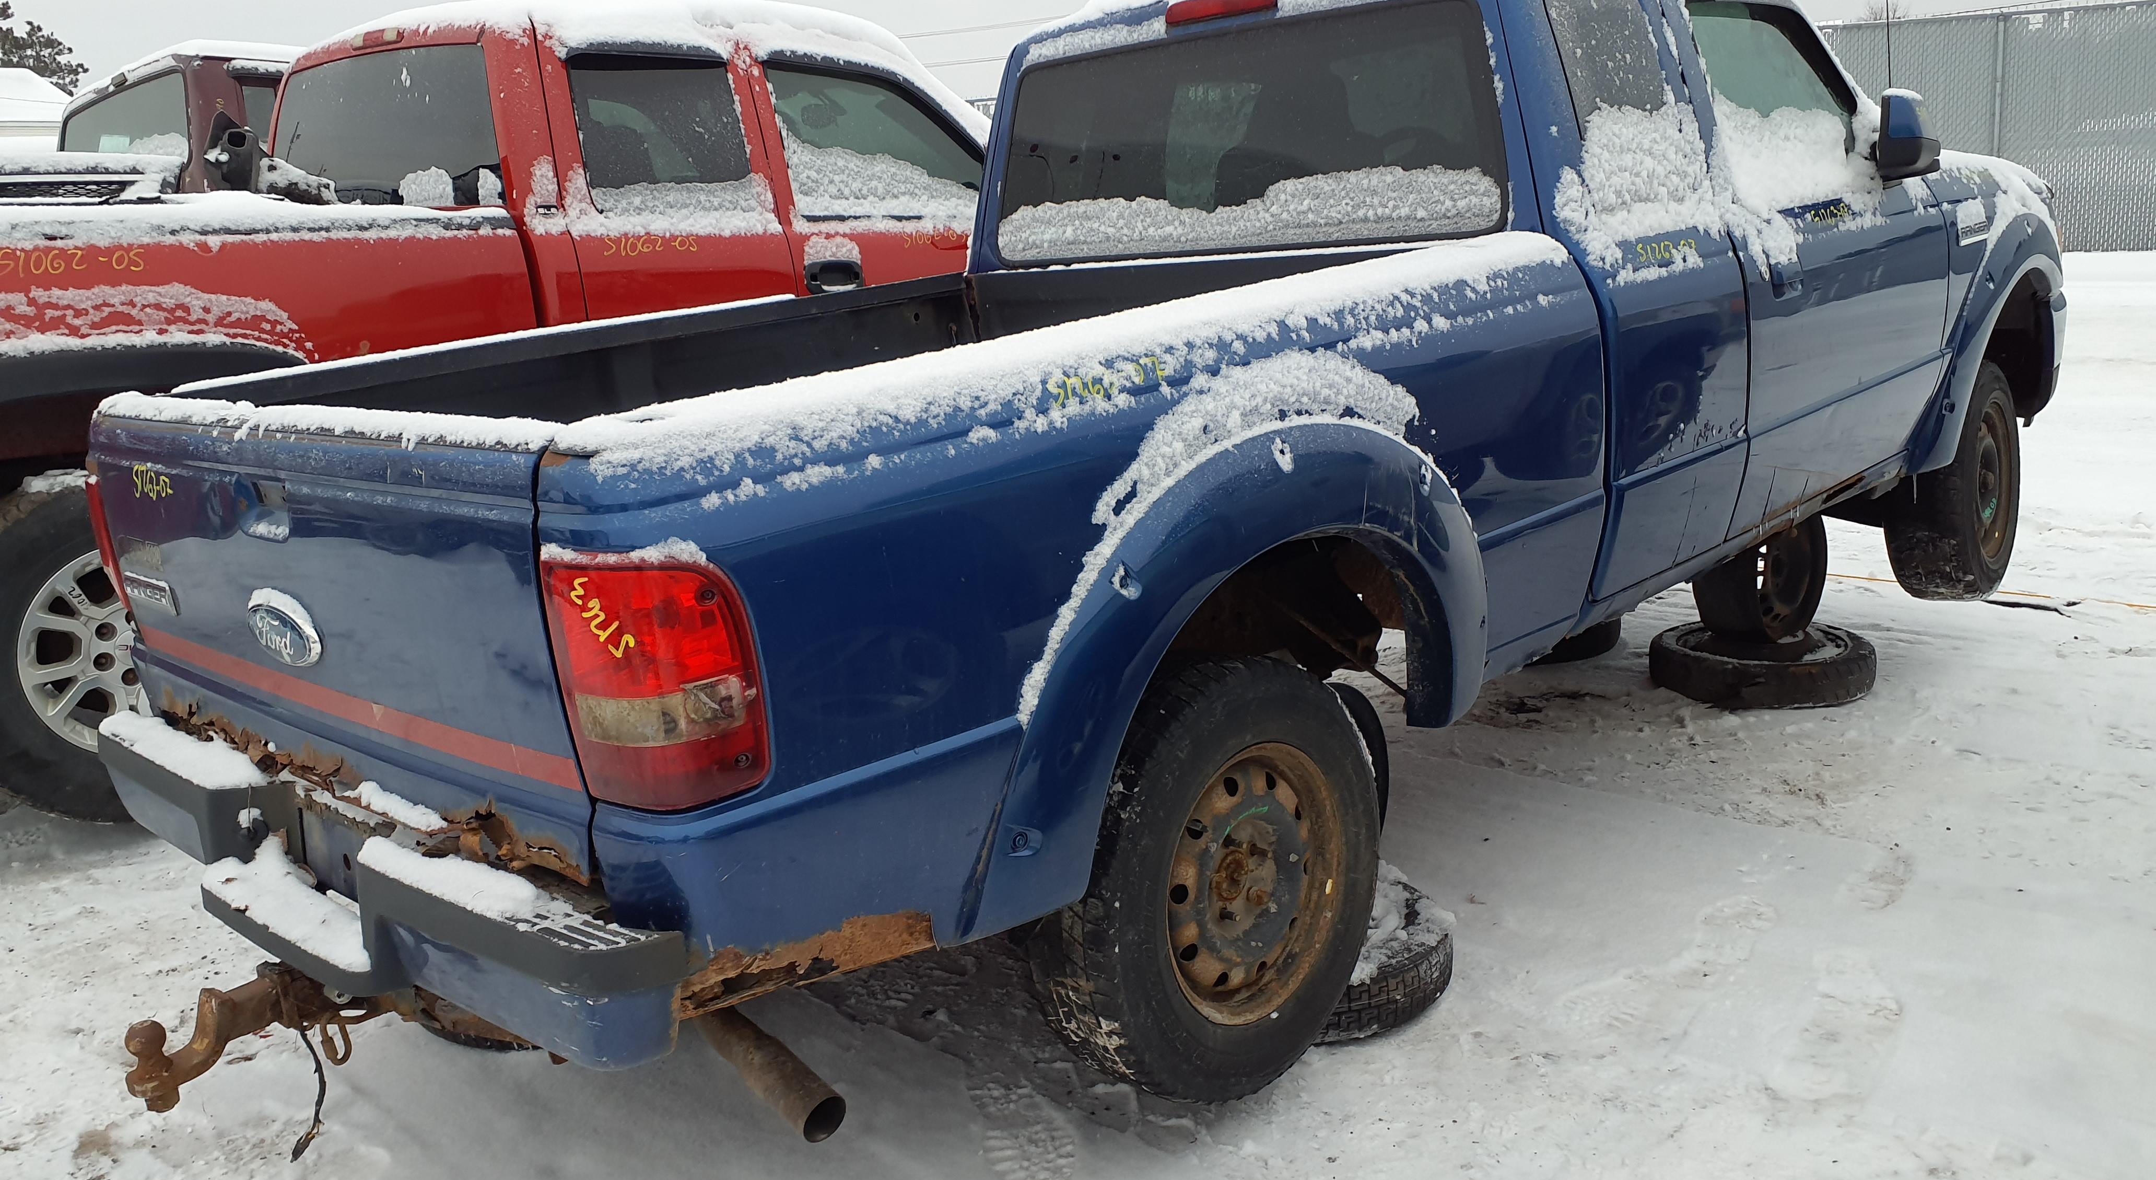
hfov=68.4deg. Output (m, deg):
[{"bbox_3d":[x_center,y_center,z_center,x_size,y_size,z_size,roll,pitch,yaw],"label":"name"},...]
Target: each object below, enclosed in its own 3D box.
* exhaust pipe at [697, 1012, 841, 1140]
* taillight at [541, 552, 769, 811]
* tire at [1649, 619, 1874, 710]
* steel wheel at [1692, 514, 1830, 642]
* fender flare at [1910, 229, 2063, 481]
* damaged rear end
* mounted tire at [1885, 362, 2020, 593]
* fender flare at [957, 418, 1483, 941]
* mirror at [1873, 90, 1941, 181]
[{"bbox_3d":[-0.413,0.542,1.934,0.060,0.060,0.380,-16,28,-37],"label":"exhaust pipe"},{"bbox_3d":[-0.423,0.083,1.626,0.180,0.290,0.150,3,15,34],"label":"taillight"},{"bbox_3d":[2.001,0.218,4.656,0.610,0.155,0.610,7,15,45],"label":"tire"},{"bbox_3d":[1.945,-0.063,4.510,0.416,0.416,0.185,-16,17,-38],"label":"steel wheel"},{"bbox_3d":[2.483,-0.695,4.335,0.130,0.610,1.200,7,18,45],"label":"fender flare"},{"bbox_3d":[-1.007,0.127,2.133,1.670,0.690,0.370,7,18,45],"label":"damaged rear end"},{"bbox_3d":[2.501,-0.310,4.514,0.225,0.680,0.680,5,17,41],"label":"mounted tire"},{"bbox_3d":[0.220,0.061,2.151,0.130,0.560,1.130,7,18,45],"label":"fender flare"},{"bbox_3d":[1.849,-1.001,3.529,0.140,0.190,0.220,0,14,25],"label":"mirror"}]

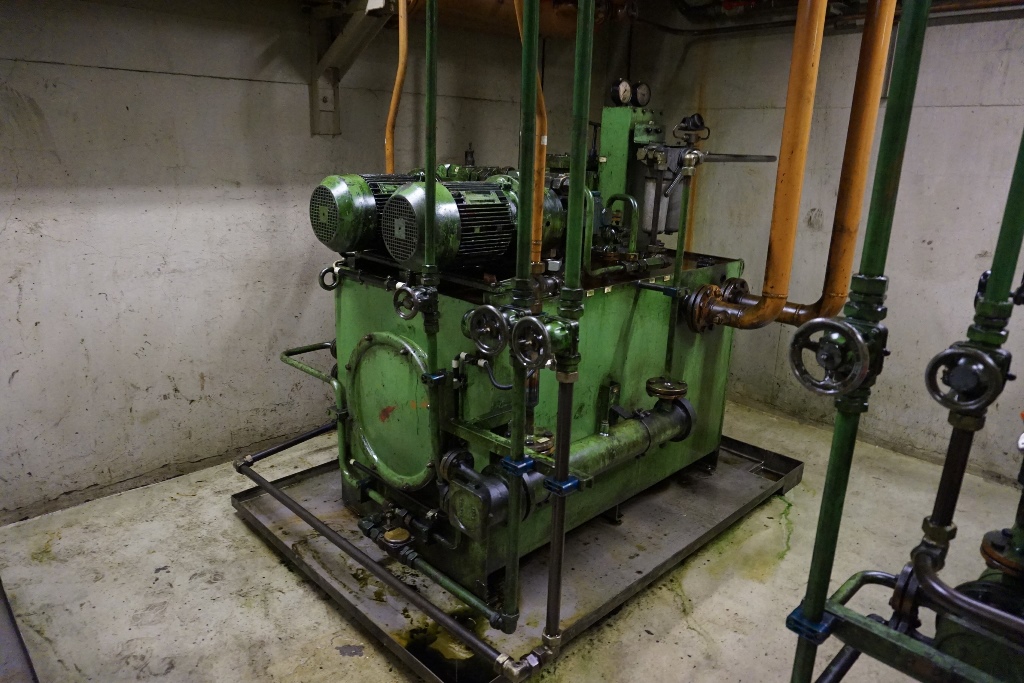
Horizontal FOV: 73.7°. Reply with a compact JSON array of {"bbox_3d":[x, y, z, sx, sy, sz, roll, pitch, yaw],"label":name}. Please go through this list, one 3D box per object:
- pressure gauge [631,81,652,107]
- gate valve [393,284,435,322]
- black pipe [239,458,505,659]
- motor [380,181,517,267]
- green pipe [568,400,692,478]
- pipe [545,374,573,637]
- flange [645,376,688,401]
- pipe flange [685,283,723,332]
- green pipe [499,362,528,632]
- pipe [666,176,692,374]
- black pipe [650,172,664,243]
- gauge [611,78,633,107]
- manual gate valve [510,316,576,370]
[{"bbox_3d":[0.596,-1.145,3.168,0.109,0.112,0.052,-14,22,-43],"label":"pressure gauge"},{"bbox_3d":[-0.276,-0.122,2.066,0.100,0.103,0.140,16,21,42],"label":"gate valve"},{"bbox_3d":[-0.612,0.712,2.443,1.643,0.037,0.037,16,21,42],"label":"black pipe"},{"bbox_3d":[-0.201,-0.389,2.279,0.280,0.285,0.420,16,21,42],"label":"motor"},{"bbox_3d":[0.434,0.370,2.543,0.779,0.138,0.138,-14,22,-43],"label":"green pipe"},{"bbox_3d":[0.129,0.482,1.864,0.037,0.794,0.037,-14,22,-43],"label":"pipe"},{"bbox_3d":[0.606,0.181,2.662,0.157,0.043,0.157,1,16,0],"label":"flange"},{"bbox_3d":[0.799,-0.142,2.848,0.055,0.200,0.200,16,21,42],"label":"pipe flange"},{"bbox_3d":[0.010,0.455,1.930,0.042,0.832,0.042,16,21,42],"label":"green pipe"},{"bbox_3d":[0.617,-0.230,2.534,0.027,0.744,0.027,16,21,42],"label":"pipe"},{"bbox_3d":[0.583,-0.534,2.741,0.028,0.281,0.028,16,21,42],"label":"black pipe"},{"bbox_3d":[0.491,-1.119,3.067,0.109,0.116,0.052,-14,22,-43],"label":"gauge"},{"bbox_3d":[0.101,-0.009,1.682,0.190,0.125,0.123,-14,22,-43],"label":"manual gate valve"}]

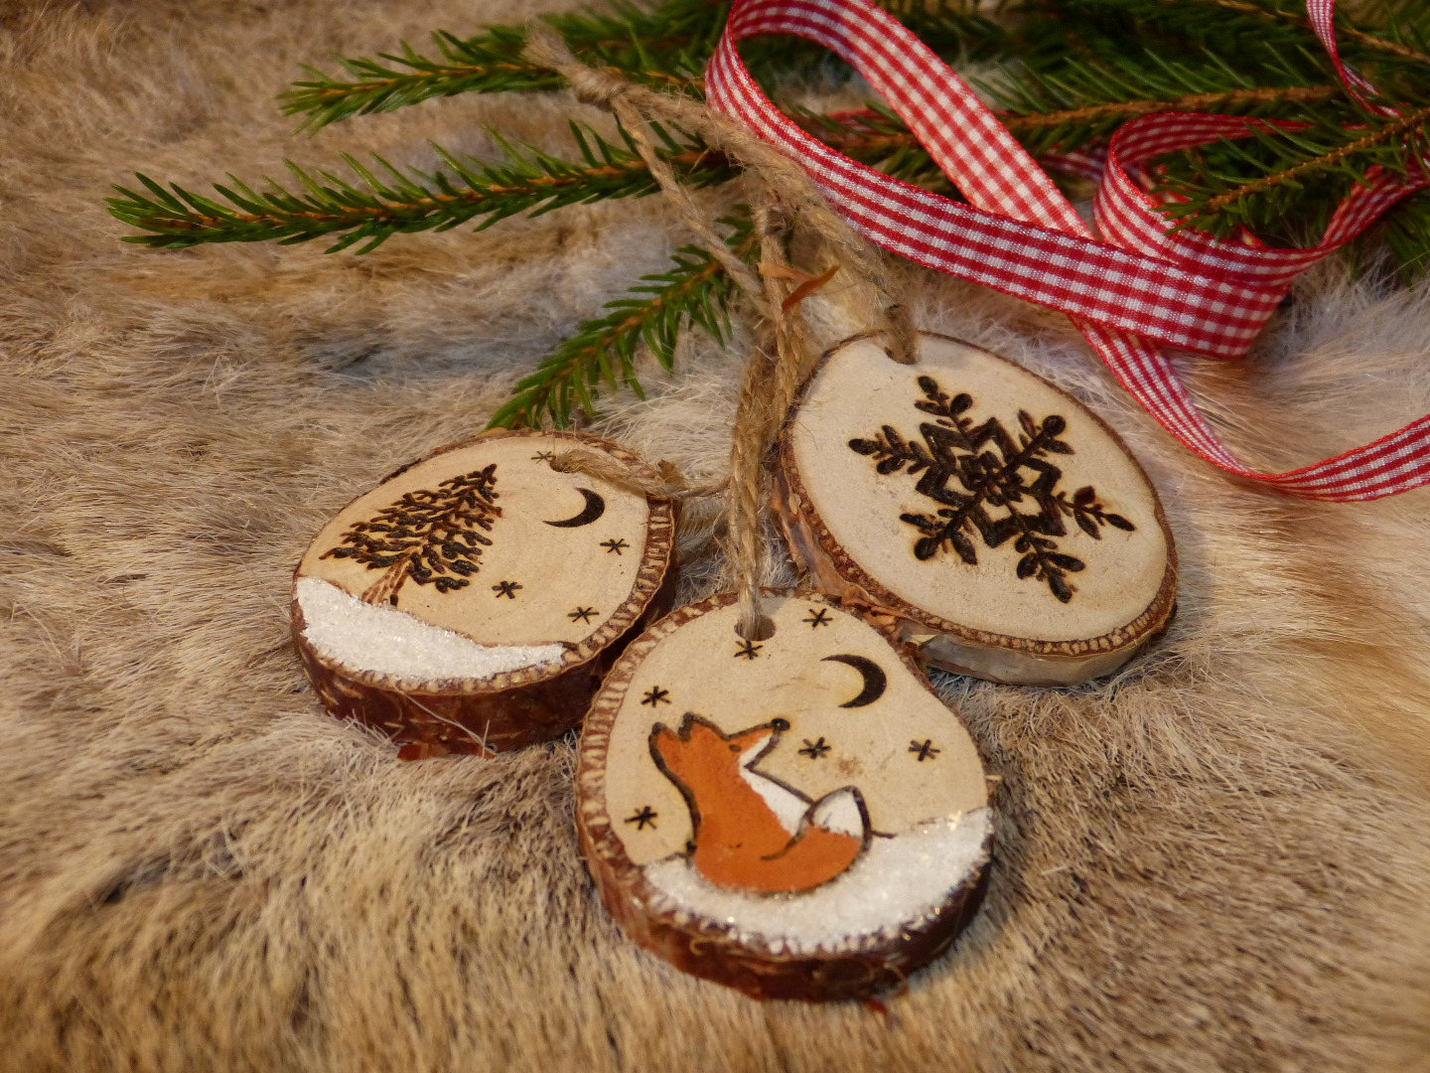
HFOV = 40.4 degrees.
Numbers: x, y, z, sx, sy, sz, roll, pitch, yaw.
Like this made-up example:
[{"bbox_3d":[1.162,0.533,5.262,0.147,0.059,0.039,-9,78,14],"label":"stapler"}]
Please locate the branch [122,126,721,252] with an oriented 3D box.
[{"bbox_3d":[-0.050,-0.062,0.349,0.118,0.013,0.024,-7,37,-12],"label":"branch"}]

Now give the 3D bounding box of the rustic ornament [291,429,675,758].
[{"bbox_3d":[-0.029,0.006,0.260,0.048,0.009,0.062,12,37,18],"label":"rustic ornament"}]

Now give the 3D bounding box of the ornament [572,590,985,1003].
[{"bbox_3d":[0.007,0.028,0.227,0.046,0.007,0.061,-5,37,-7],"label":"ornament"}]

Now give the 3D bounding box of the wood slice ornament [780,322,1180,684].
[{"bbox_3d":[0.036,-0.005,0.272,0.058,0.007,0.062,-5,50,-25],"label":"wood slice ornament"}]

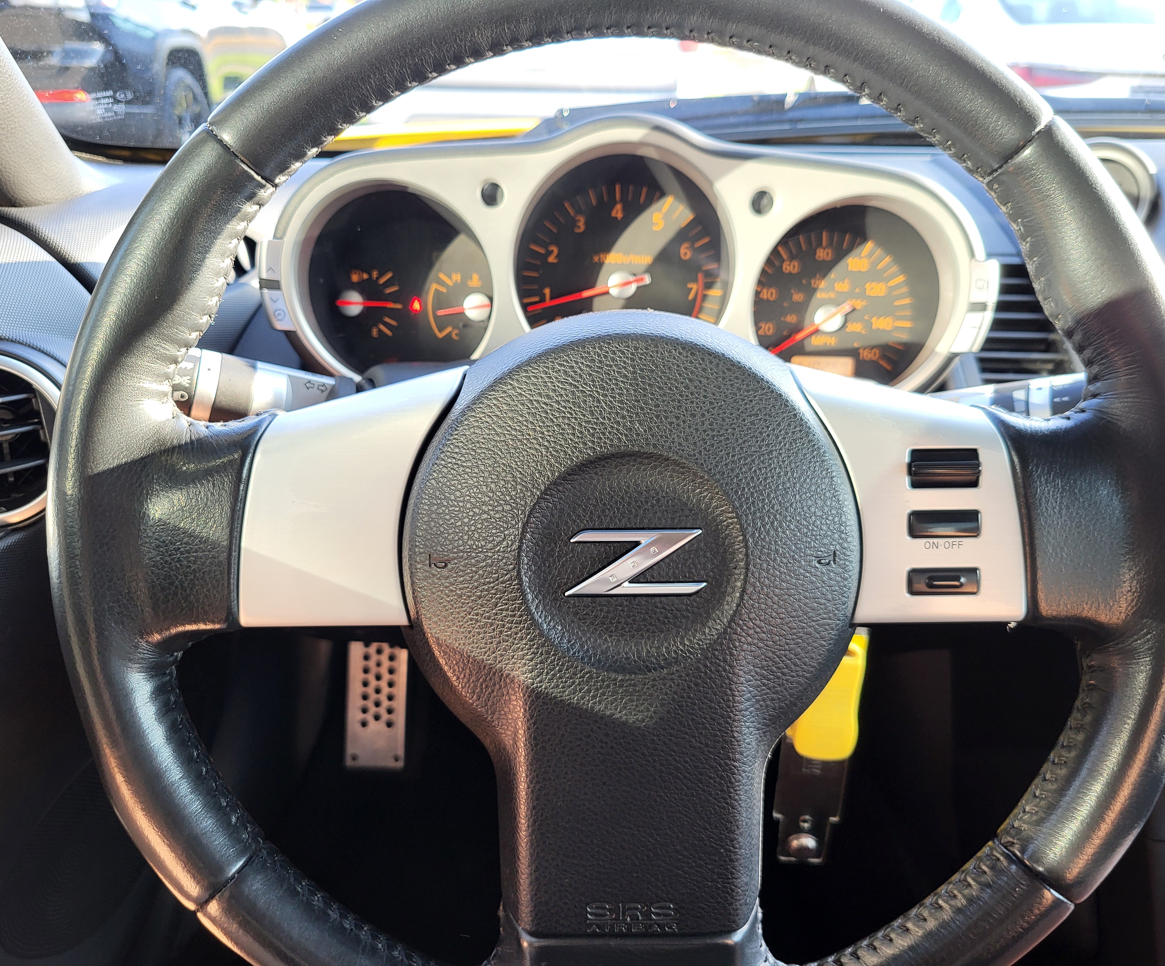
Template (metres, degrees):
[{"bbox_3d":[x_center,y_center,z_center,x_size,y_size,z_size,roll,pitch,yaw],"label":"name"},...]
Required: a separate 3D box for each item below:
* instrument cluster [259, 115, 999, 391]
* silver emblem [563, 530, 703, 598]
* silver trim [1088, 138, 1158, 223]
[{"bbox_3d":[0.022,-0.121,0.530,0.375,0.140,0.100,2,9,1],"label":"instrument cluster"},{"bbox_3d":[0.018,0.027,0.325,0.048,0.022,0.004,0,-2,2],"label":"silver emblem"},{"bbox_3d":[0.322,-0.181,0.605,0.065,0.065,0.020,4,10,7],"label":"silver trim"}]

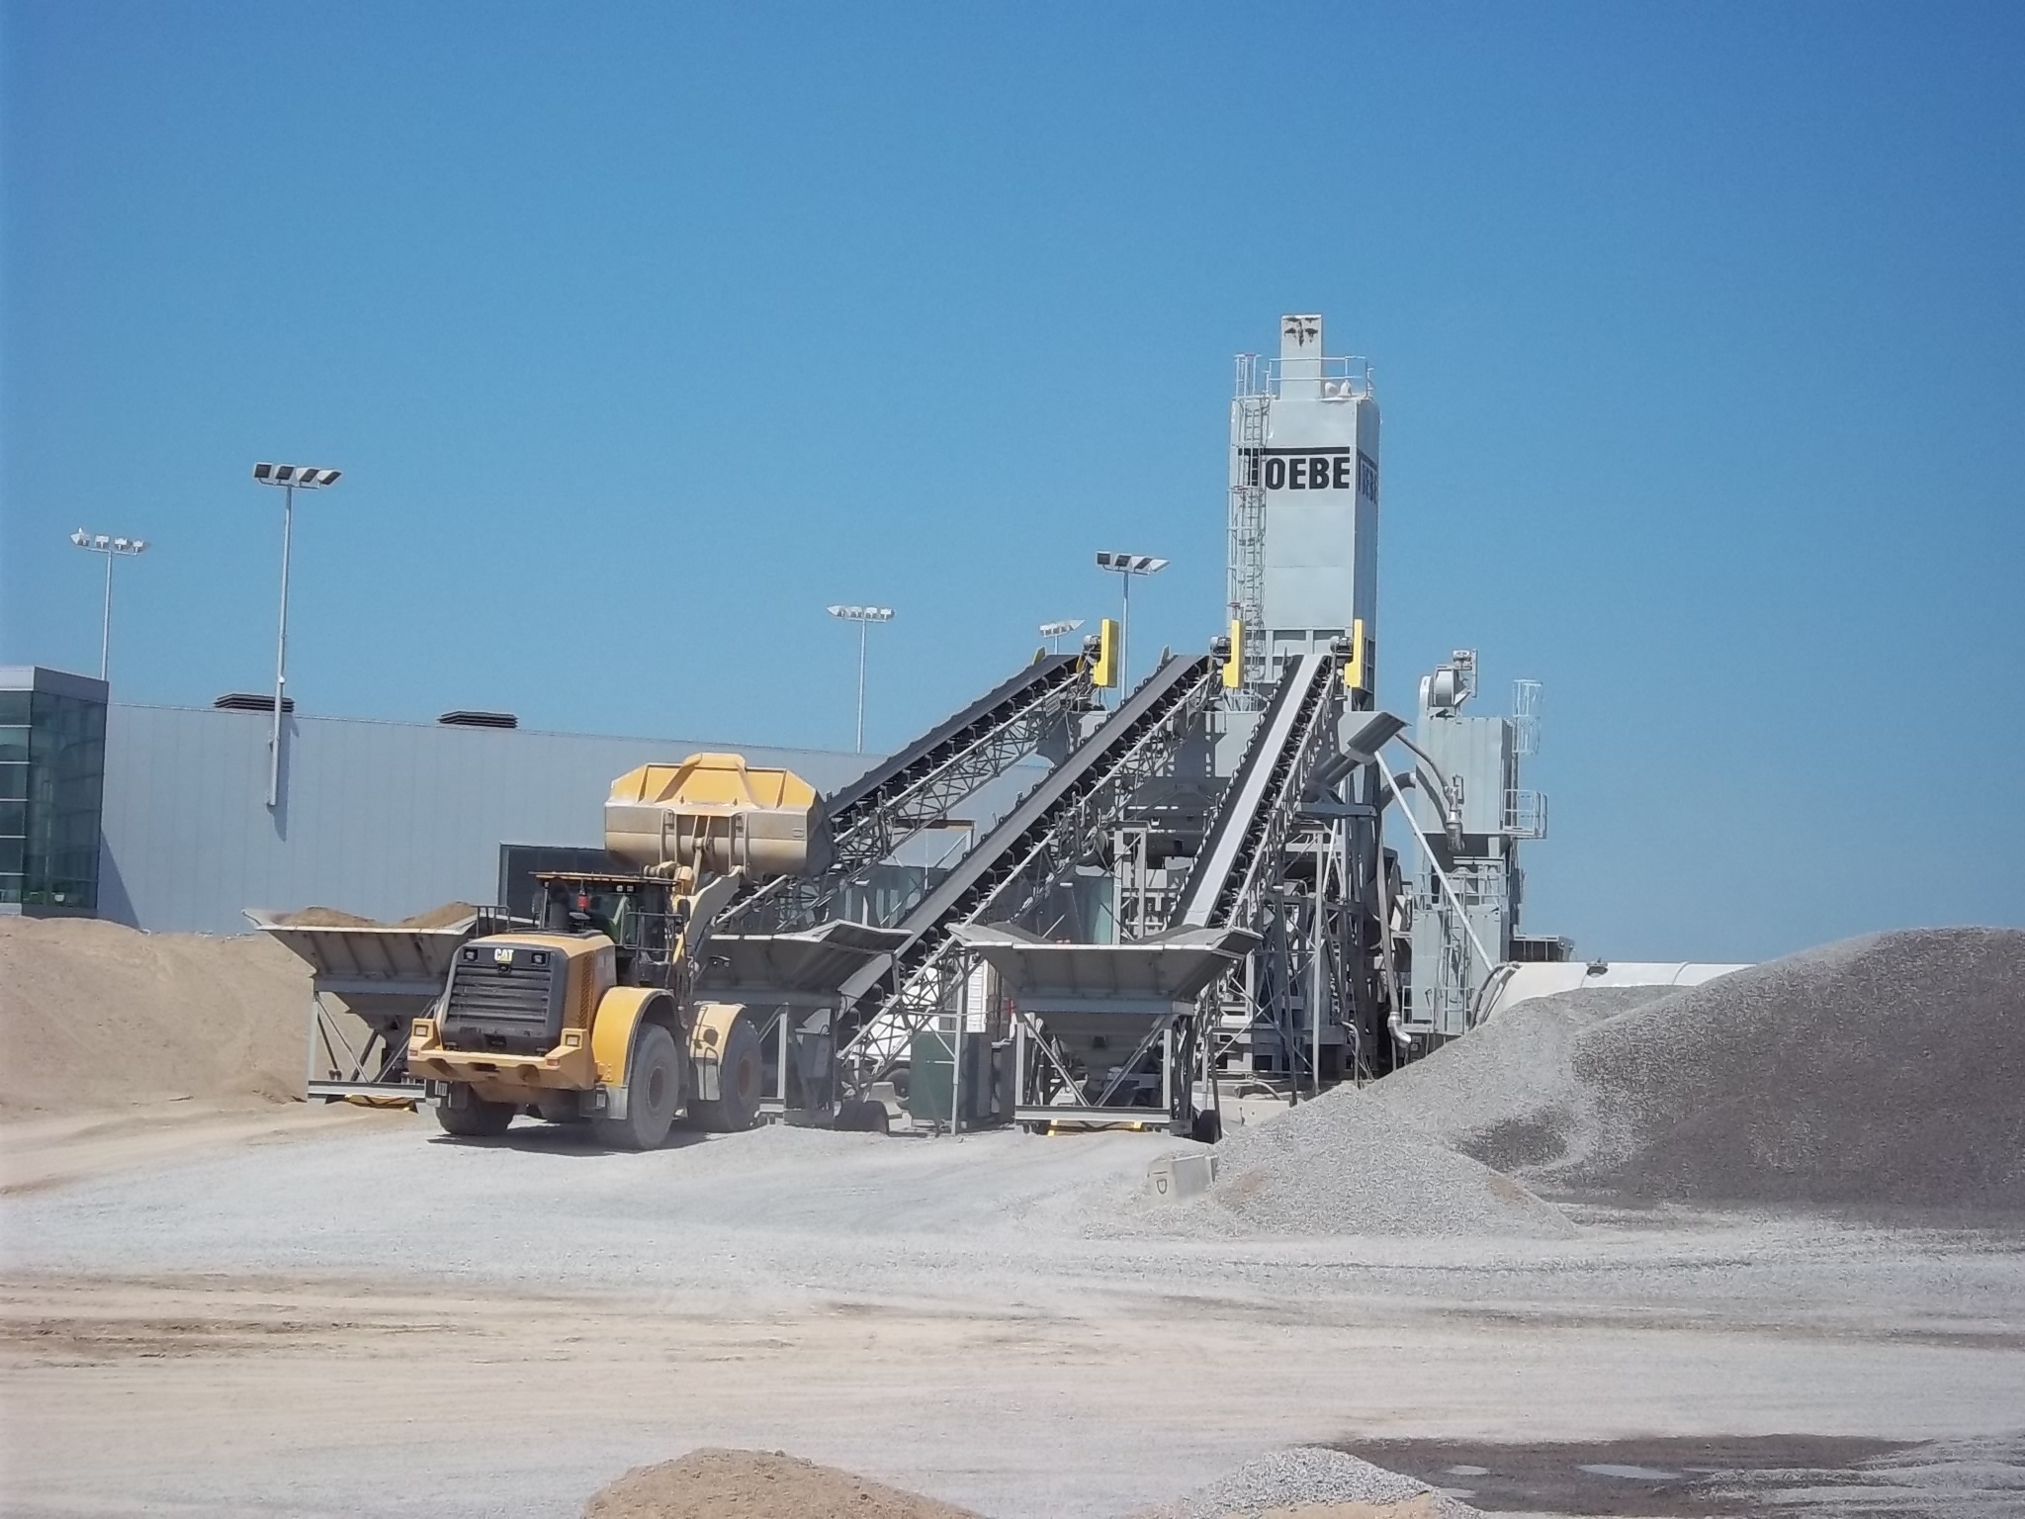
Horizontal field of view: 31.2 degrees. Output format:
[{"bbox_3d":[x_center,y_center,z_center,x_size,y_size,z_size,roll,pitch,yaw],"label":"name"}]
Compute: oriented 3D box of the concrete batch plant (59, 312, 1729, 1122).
[{"bbox_3d":[0.247,-2.478,72.699,20.000,19.000,36.000,0,-5,17],"label":"concrete batch plant"}]

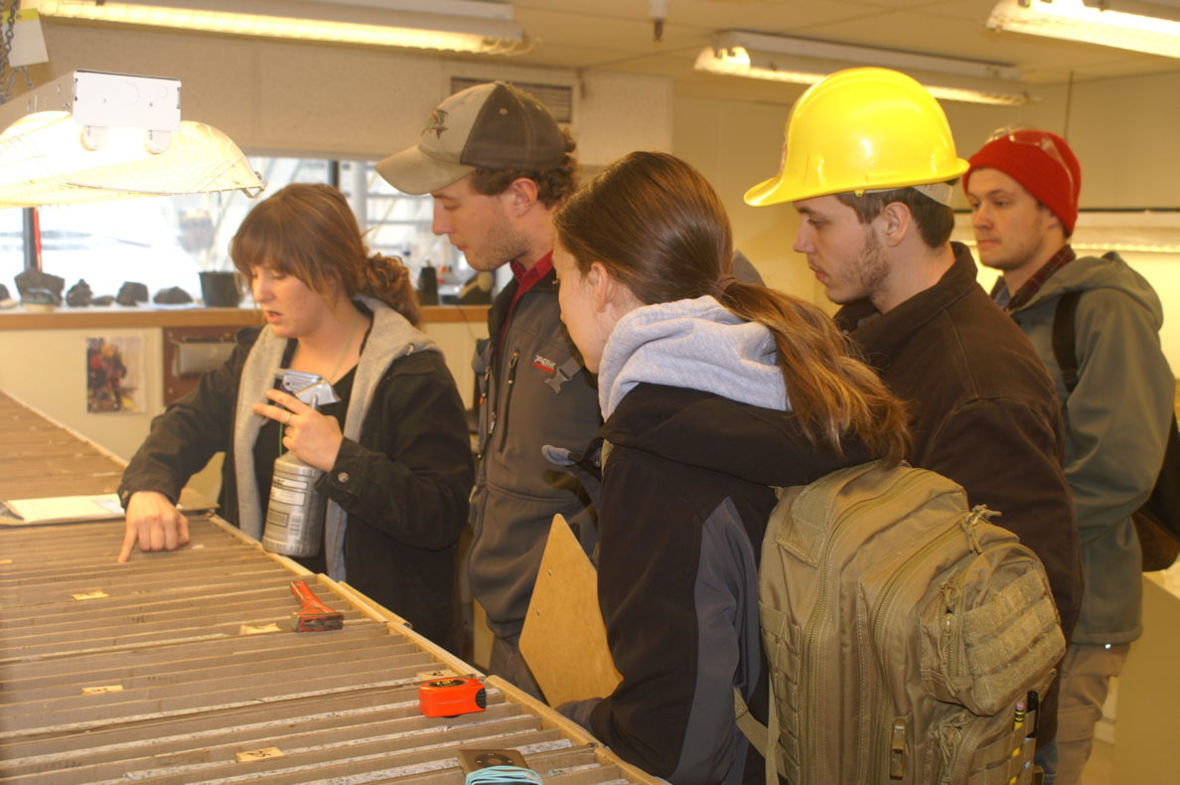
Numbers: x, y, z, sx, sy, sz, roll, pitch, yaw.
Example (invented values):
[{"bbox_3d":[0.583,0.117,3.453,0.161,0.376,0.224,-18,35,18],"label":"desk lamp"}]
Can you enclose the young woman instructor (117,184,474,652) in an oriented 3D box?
[{"bbox_3d":[-0.490,0.462,2.325,0.560,1.620,0.480,5,7,40],"label":"young woman instructor"}]

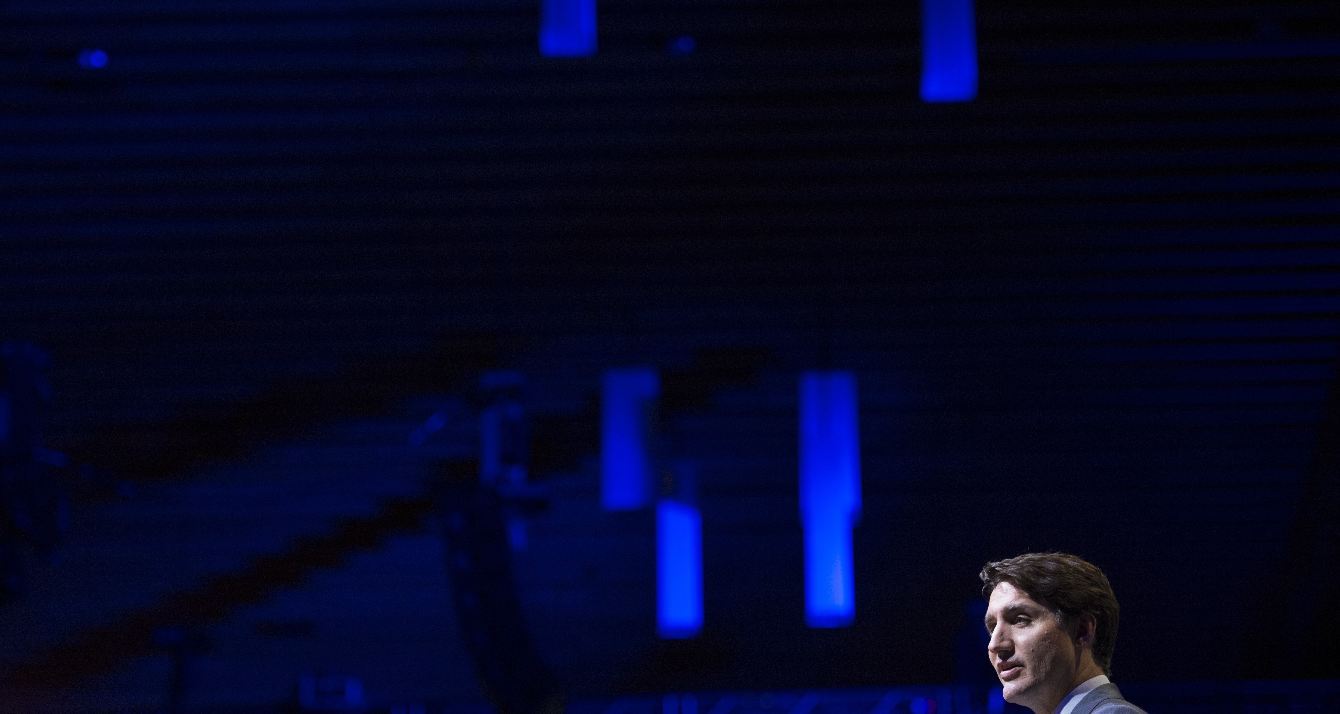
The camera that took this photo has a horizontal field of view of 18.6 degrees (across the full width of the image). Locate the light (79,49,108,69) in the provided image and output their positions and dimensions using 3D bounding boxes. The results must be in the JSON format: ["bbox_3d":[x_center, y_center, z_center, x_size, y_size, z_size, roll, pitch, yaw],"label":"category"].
[{"bbox_3d":[-3.031,-1.564,21.500,0.170,0.130,0.160,1,-16,-6],"label":"light"}]

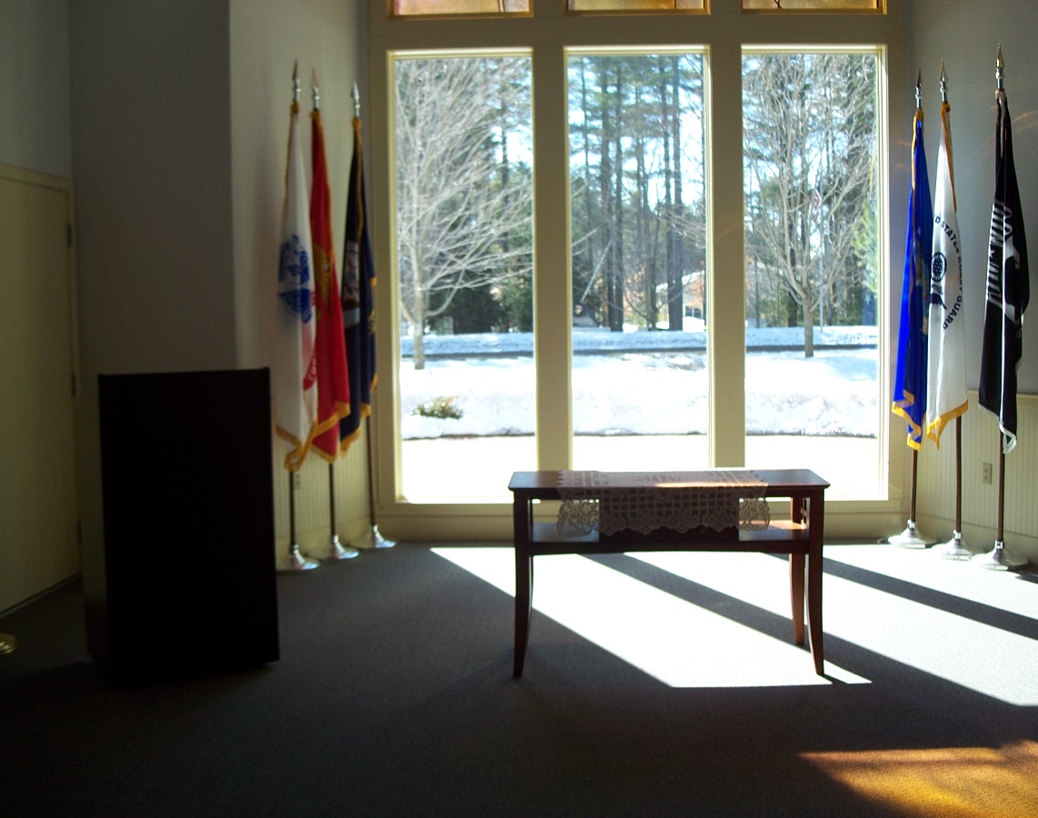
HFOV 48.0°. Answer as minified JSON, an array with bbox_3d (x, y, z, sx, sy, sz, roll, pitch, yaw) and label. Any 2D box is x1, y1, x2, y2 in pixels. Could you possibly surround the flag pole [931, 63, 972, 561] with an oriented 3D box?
[{"bbox_3d":[2.395,-0.540,6.480,0.270,2.732,0.270,-3,5,0],"label":"flag pole"}]

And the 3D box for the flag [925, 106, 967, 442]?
[{"bbox_3d":[2.377,-0.724,6.455,0.250,1.970,0.220,1,5,20],"label":"flag"}]

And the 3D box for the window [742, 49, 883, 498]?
[{"bbox_3d":[1.758,-0.783,6.901,0.850,2.670,0.100,-1,5,2],"label":"window"}]

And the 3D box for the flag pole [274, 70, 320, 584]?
[{"bbox_3d":[-1.212,-0.488,6.310,0.270,2.740,0.270,1,5,0],"label":"flag pole"}]

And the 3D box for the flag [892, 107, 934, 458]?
[{"bbox_3d":[2.291,-0.741,6.734,0.250,1.980,0.220,1,5,19],"label":"flag"}]

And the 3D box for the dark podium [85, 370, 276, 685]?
[{"bbox_3d":[-1.373,0.428,4.704,0.645,1.175,0.470,-3,5,-29],"label":"dark podium"}]

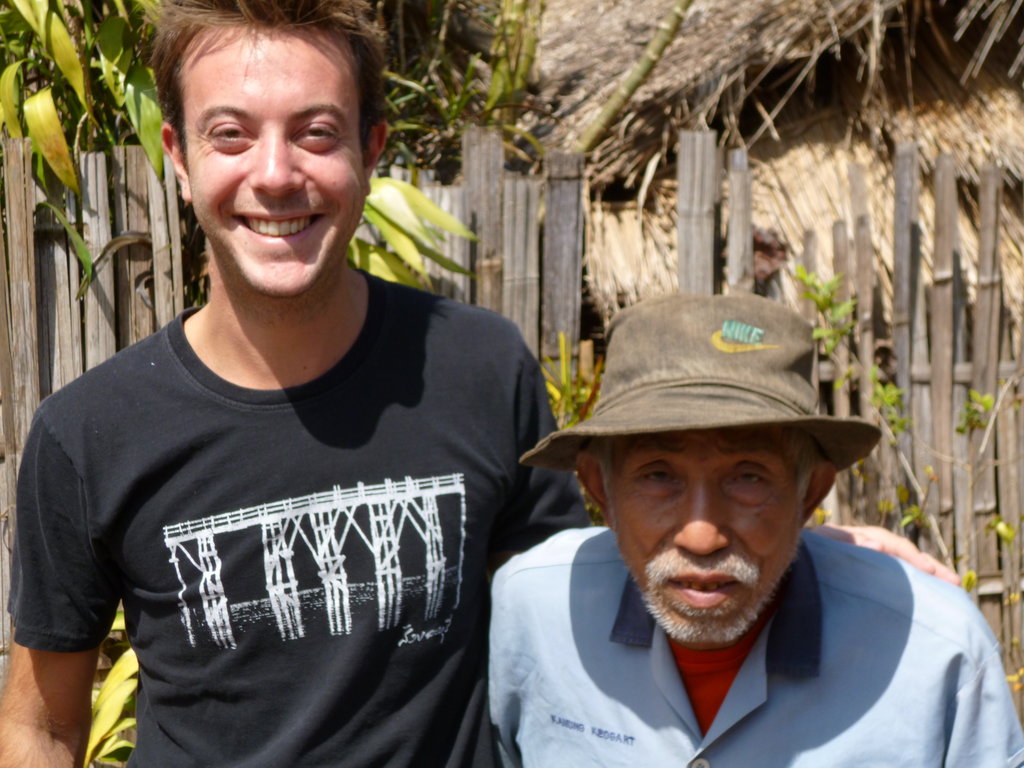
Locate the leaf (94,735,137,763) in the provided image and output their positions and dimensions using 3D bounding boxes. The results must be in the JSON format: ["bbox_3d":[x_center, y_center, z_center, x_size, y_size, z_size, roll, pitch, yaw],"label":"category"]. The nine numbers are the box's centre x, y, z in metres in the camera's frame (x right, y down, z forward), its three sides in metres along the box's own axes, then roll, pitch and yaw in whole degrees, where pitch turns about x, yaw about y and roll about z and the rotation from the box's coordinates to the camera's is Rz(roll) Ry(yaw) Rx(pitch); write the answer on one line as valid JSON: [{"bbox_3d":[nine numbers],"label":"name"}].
[{"bbox_3d":[-0.388,0.359,2.420,0.050,0.030,0.040,0,0,0],"label":"leaf"}]

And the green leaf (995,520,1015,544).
[{"bbox_3d":[0.552,0.166,2.750,0.022,0.027,0.020,0,0,0],"label":"green leaf"}]

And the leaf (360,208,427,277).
[{"bbox_3d":[-0.114,-0.139,2.420,0.028,0.105,0.035,-39,0,0],"label":"leaf"}]

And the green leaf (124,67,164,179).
[{"bbox_3d":[-0.361,-0.260,2.420,0.036,0.115,0.035,-16,6,0],"label":"green leaf"}]

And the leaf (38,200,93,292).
[{"bbox_3d":[-0.448,-0.138,2.470,0.025,0.102,0.035,-30,0,-10],"label":"leaf"}]

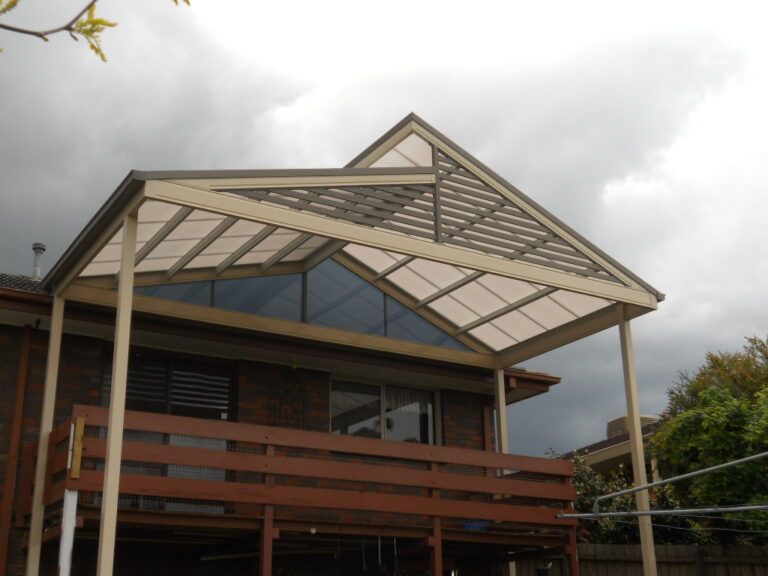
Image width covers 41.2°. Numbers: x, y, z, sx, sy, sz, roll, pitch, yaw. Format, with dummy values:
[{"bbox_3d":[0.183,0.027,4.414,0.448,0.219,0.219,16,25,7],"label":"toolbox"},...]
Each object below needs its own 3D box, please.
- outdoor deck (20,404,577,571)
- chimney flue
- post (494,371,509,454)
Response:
[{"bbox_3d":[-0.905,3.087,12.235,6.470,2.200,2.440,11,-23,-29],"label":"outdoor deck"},{"bbox_3d":[-5.123,-0.385,15.120,0.195,0.610,0.195,11,-23,-29],"label":"chimney flue"},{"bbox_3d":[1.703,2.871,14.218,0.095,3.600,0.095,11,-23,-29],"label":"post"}]

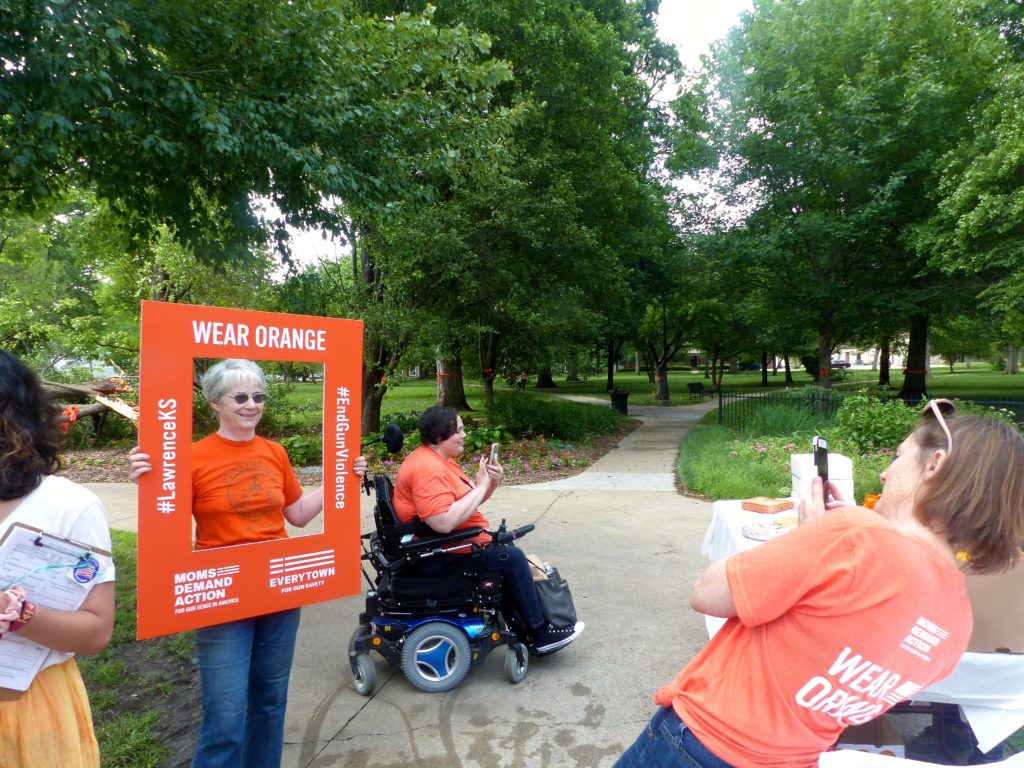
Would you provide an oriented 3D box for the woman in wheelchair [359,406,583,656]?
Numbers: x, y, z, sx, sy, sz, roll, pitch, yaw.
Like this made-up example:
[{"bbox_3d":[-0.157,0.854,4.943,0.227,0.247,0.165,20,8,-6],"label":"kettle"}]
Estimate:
[{"bbox_3d":[-0.170,0.767,4.024,1.070,1.300,0.560,0,1,-10],"label":"woman in wheelchair"}]

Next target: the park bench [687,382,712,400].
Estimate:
[{"bbox_3d":[9.456,0.380,37.000,0.620,0.850,1.600,1,2,35],"label":"park bench"}]

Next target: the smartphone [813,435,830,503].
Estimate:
[{"bbox_3d":[0.594,0.173,1.420,0.011,0.146,0.072,-5,-9,37],"label":"smartphone"}]

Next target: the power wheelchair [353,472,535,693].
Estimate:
[{"bbox_3d":[-0.350,0.983,3.982,1.040,1.090,0.650,0,1,-10],"label":"power wheelchair"}]

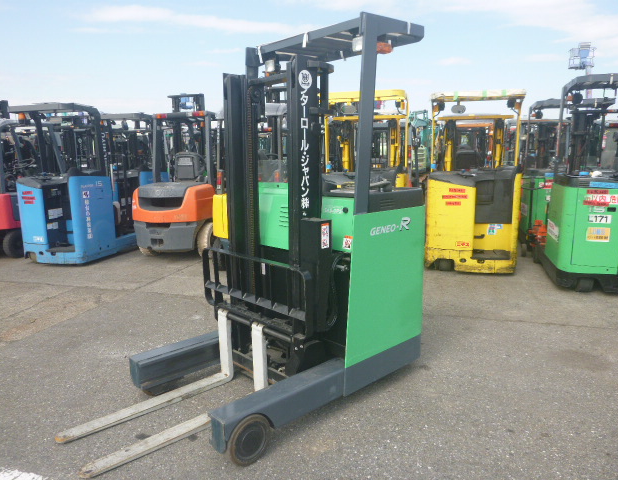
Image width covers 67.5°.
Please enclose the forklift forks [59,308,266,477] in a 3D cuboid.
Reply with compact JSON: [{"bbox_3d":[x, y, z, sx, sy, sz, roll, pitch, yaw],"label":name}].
[{"bbox_3d":[-0.785,0.796,2.605,1.080,0.520,0.480,-9,13,-44],"label":"forklift forks"}]

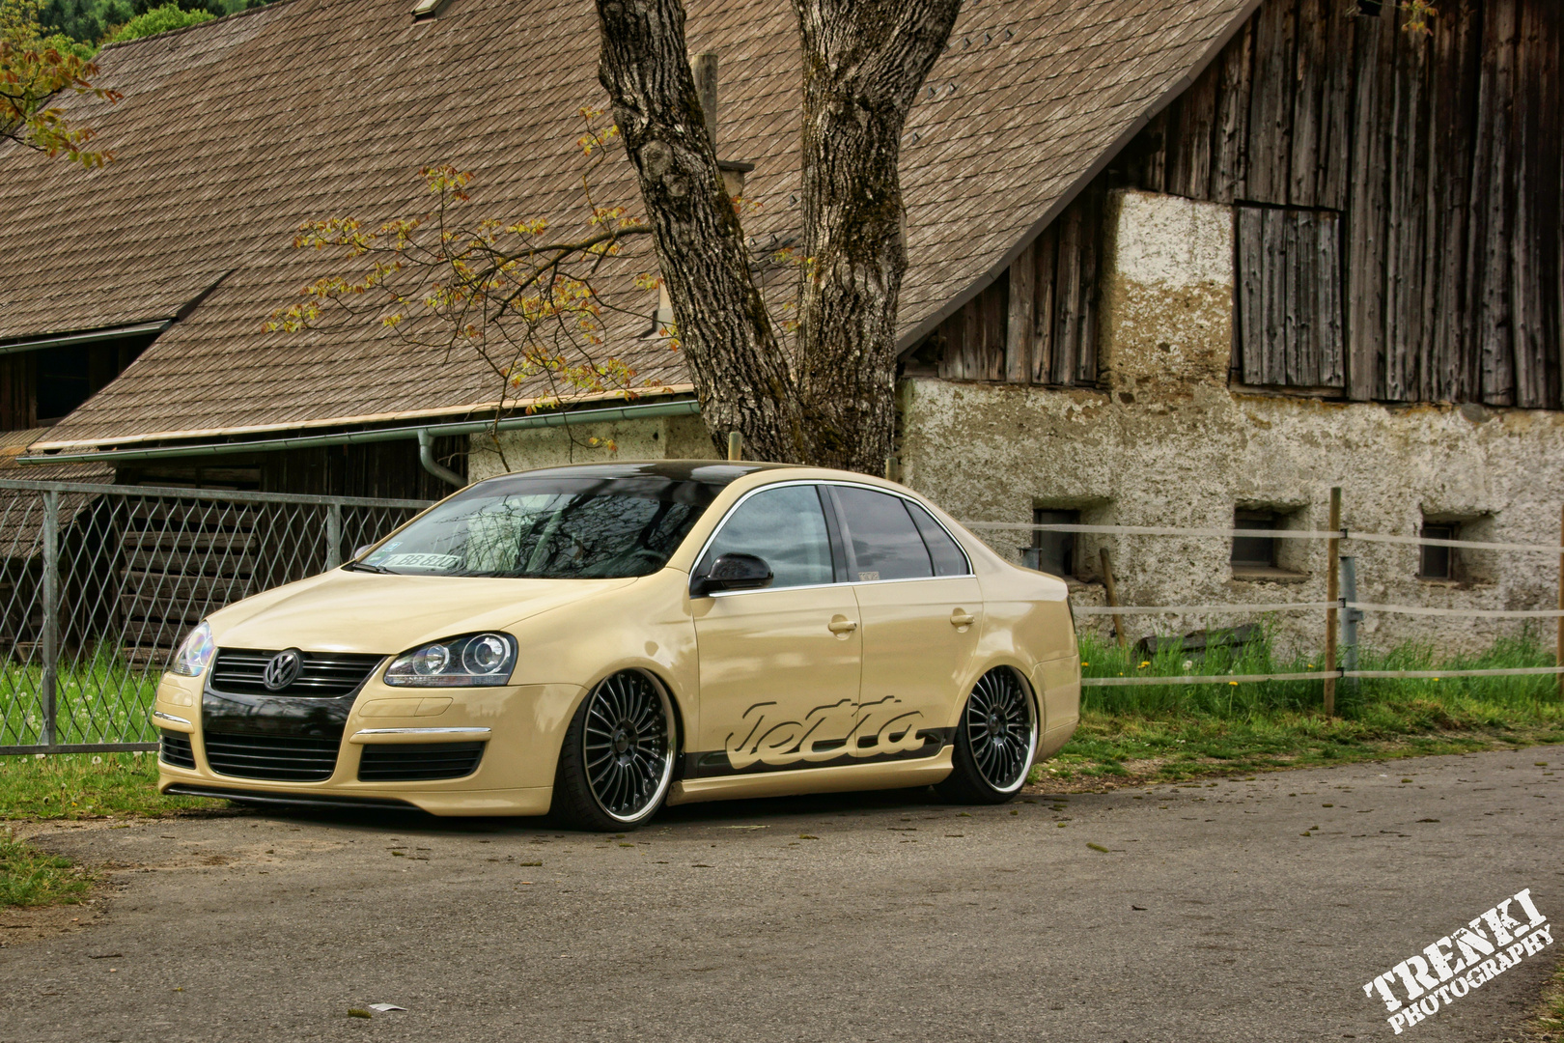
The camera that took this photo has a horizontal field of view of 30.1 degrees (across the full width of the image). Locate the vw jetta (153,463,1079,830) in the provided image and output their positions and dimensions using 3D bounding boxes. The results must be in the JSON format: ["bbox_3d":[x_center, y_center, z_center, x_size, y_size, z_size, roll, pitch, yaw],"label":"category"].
[{"bbox_3d":[-0.430,0.466,11.900,1.830,1.380,4.540,0,-2,35],"label":"vw jetta"}]

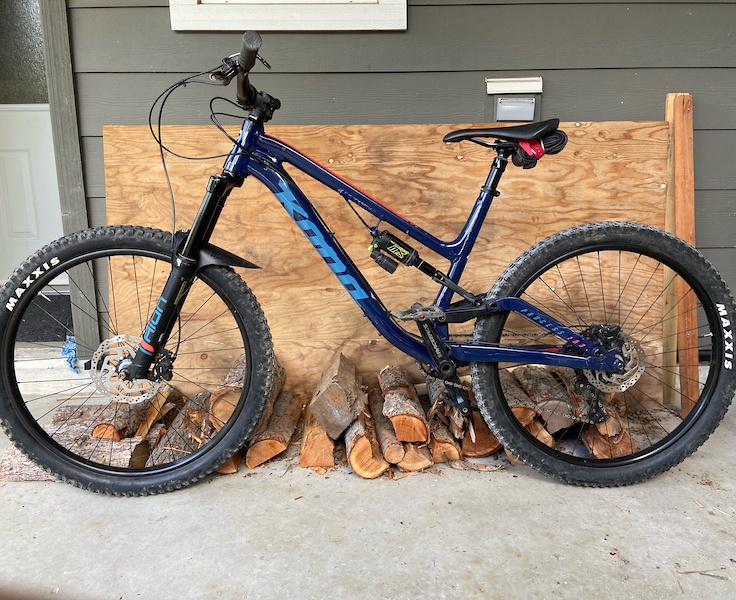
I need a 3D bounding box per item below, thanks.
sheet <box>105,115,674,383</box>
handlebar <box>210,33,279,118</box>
[{"bbox_3d":[0.071,-0.120,2.200,2.014,1.026,0.018,0,6,0],"label":"sheet"},{"bbox_3d":[-0.281,-0.516,1.487,0.150,0.105,0.790,-2,9,-8],"label":"handlebar"}]

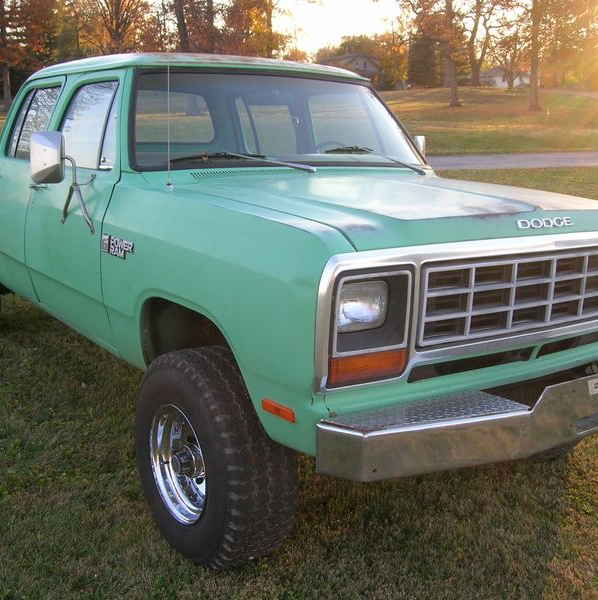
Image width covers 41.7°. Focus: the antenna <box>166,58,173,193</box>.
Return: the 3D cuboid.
[{"bbox_3d":[-0.527,-0.705,3.188,0.020,0.510,0.020,-7,15,-35],"label":"antenna"}]

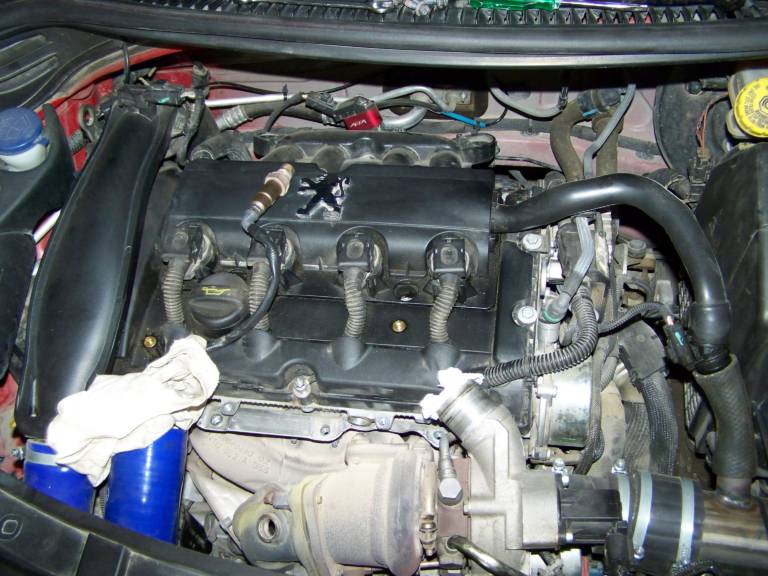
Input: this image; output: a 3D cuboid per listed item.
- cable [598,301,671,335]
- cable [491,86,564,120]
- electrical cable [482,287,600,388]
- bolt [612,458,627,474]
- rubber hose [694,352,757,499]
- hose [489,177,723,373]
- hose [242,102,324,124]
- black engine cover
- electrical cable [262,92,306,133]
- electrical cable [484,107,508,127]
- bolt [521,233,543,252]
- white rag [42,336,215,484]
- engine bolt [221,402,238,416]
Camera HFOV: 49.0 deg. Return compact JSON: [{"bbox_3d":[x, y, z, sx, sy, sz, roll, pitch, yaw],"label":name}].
[{"bbox_3d":[0.244,0.027,0.817,0.074,0.032,0.028,0,53,0],"label":"cable"},{"bbox_3d":[0.161,-0.209,0.950,0.083,0.035,0.018,3,63,9],"label":"cable"},{"bbox_3d":[0.146,0.045,0.802,0.121,0.037,0.100,0,53,0],"label":"electrical cable"},{"bbox_3d":[0.219,0.166,0.785,0.013,0.014,0.013,0,53,0],"label":"bolt"},{"bbox_3d":[0.315,0.130,0.769,0.043,0.139,0.040,-10,16,13],"label":"rubber hose"},{"bbox_3d":[0.199,-0.015,0.765,0.205,0.070,0.165,3,63,9],"label":"hose"},{"bbox_3d":[-0.112,-0.195,0.930,0.090,0.024,0.020,3,63,9],"label":"hose"},{"bbox_3d":[-0.029,-0.001,0.800,0.340,0.090,0.225,3,63,9],"label":"black engine cover"},{"bbox_3d":[-0.112,-0.197,0.953,0.053,0.049,0.021,0,53,0],"label":"electrical cable"},{"bbox_3d":[0.126,-0.191,0.935,0.027,0.020,0.012,3,63,9],"label":"electrical cable"},{"bbox_3d":[0.143,-0.044,0.815,0.020,0.015,0.020,-2,60,2],"label":"bolt"},{"bbox_3d":[-0.214,0.107,0.752,0.151,0.076,0.080,-34,60,-23],"label":"white rag"},{"bbox_3d":[-0.144,0.113,0.785,0.016,0.011,0.016,4,73,6],"label":"engine bolt"}]

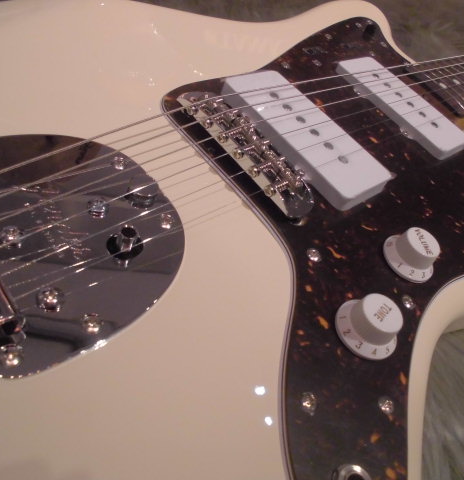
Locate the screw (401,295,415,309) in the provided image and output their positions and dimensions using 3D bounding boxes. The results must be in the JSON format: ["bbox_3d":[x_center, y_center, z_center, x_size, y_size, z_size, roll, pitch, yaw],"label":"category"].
[{"bbox_3d":[0.074,0.026,0.200,0.006,0.002,0.006,13,48,-15],"label":"screw"}]

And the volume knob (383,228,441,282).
[{"bbox_3d":[0.081,0.005,0.214,0.026,0.013,0.026,0,52,-25],"label":"volume knob"}]

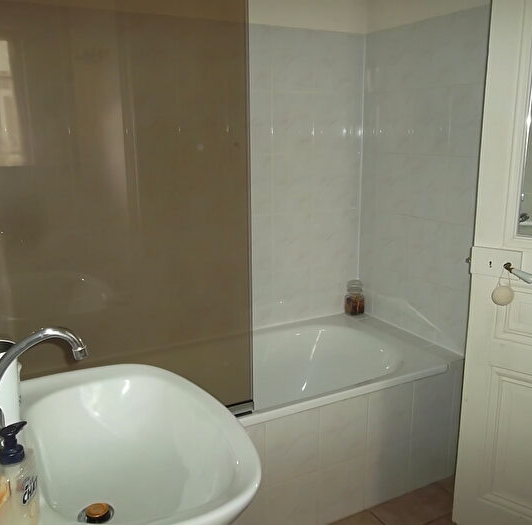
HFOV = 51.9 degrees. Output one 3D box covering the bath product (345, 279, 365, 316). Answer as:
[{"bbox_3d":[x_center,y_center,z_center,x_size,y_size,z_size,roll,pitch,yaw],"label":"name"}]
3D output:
[{"bbox_3d":[0.419,0.166,2.576,0.083,0.162,0.083,0,13,0],"label":"bath product"}]

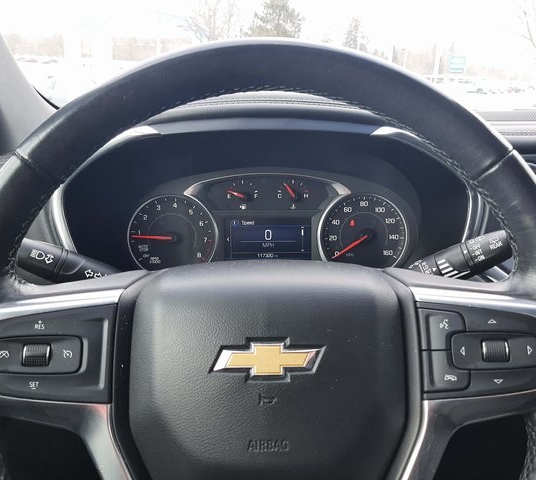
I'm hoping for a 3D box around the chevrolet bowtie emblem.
[{"bbox_3d":[0.000,0.074,0.297,0.068,0.023,0.007,0,-4,0],"label":"chevrolet bowtie emblem"}]

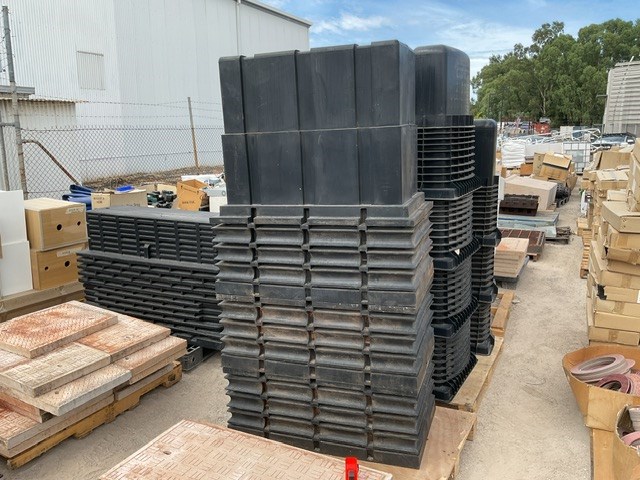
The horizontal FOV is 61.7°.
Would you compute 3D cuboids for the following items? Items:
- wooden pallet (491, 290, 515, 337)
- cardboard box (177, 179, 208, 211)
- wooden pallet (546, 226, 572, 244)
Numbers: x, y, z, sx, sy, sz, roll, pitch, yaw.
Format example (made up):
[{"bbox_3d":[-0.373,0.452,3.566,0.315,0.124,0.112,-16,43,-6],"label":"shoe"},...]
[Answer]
[{"bbox_3d":[1.177,0.656,5.021,1.130,0.130,1.130,3,11,25],"label":"wooden pallet"},{"bbox_3d":[-1.712,-0.557,7.200,0.320,0.440,0.320,0,10,14],"label":"cardboard box"},{"bbox_3d":[3.454,-0.097,8.789,1.130,0.130,1.130,3,11,26],"label":"wooden pallet"}]

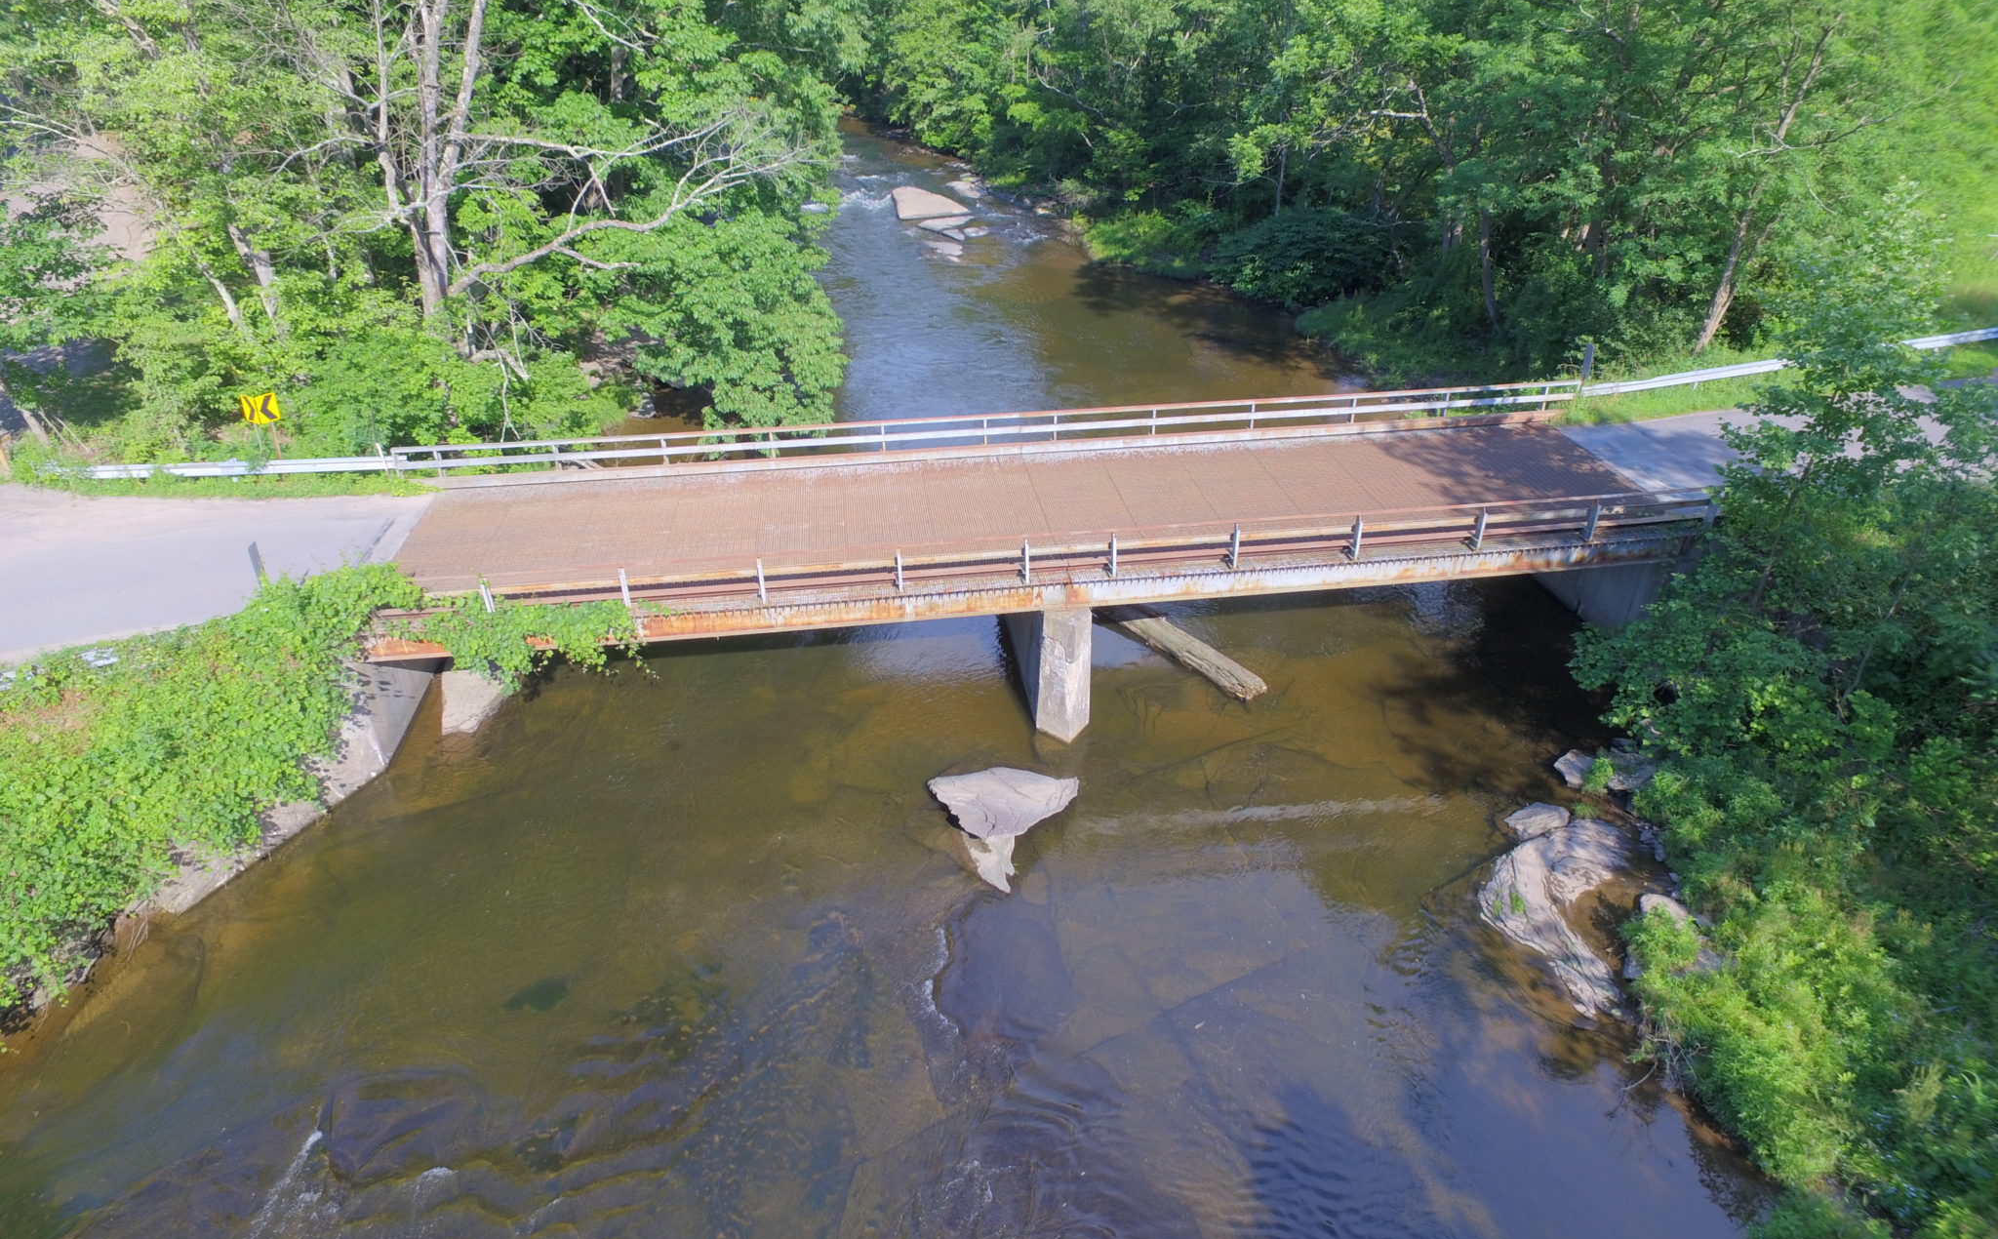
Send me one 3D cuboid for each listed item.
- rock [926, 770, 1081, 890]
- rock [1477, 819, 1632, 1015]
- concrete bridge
[{"bbox_3d":[0.108,3.861,21.341,2.911,0.650,3.063,-1,31,-1],"label":"rock"},{"bbox_3d":[9.422,4.763,19.701,2.242,0.650,4.821,14,34,22],"label":"rock"},{"bbox_3d":[0.944,-1.307,25.833,27.280,4.642,7.260,-4,31,-7],"label":"concrete bridge"}]

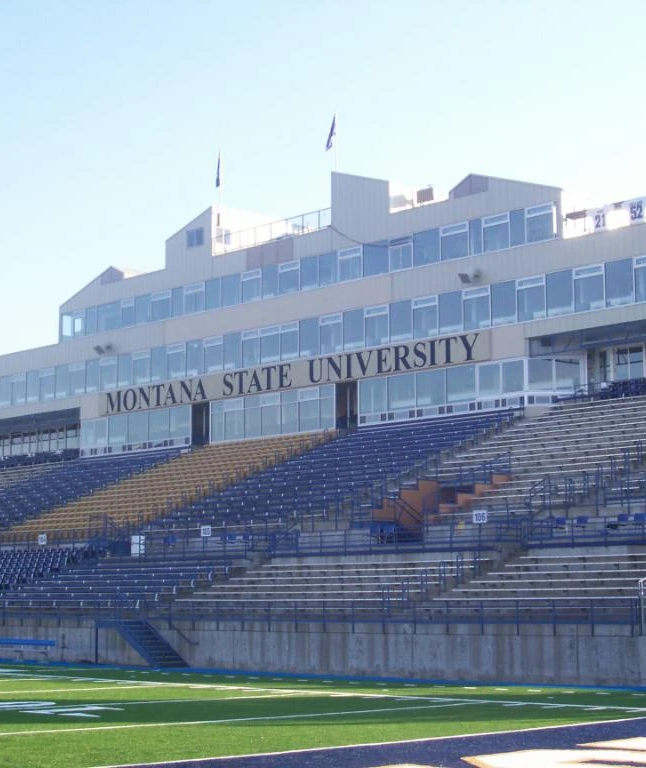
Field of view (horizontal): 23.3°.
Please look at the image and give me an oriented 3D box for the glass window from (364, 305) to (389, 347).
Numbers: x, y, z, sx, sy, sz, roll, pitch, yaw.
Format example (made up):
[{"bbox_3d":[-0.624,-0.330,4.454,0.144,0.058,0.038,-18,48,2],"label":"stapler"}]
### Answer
[{"bbox_3d":[2.656,-2.858,77.251,0.150,1.980,1.701,7,-10,-44],"label":"glass window"}]

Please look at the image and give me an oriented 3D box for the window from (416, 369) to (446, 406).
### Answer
[{"bbox_3d":[5.119,0.221,74.399,0.150,1.770,1.910,7,-11,-44],"label":"window"}]

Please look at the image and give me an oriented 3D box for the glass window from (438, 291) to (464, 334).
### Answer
[{"bbox_3d":[6.020,-3.345,73.831,0.150,1.980,1.555,7,-10,-44],"label":"glass window"}]

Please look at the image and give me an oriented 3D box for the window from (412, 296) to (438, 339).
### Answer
[{"bbox_3d":[4.882,-3.196,74.851,0.100,1.934,1.697,8,-11,-44],"label":"window"}]

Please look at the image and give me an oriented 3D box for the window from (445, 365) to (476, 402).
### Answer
[{"bbox_3d":[5.909,-0.006,67.006,0.100,1.459,1.681,8,-11,-44],"label":"window"}]

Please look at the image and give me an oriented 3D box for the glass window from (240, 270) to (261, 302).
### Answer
[{"bbox_3d":[-3.866,-5.224,84.172,0.100,1.667,1.727,8,-11,-44],"label":"glass window"}]

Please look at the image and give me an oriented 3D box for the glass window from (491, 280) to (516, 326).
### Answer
[{"bbox_3d":[8.289,-3.636,71.599,0.150,1.990,1.520,7,-11,-44],"label":"glass window"}]

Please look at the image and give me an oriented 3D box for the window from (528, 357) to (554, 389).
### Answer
[{"bbox_3d":[9.774,-0.435,70.441,1.175,1.480,0.100,0,-8,0],"label":"window"}]

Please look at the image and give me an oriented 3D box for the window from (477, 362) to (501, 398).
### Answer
[{"bbox_3d":[7.614,-0.144,71.842,0.150,1.440,1.460,7,-11,-44],"label":"window"}]

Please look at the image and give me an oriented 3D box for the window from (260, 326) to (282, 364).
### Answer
[{"bbox_3d":[-2.760,-2.028,82.580,0.100,1.923,1.623,8,-11,-44],"label":"window"}]

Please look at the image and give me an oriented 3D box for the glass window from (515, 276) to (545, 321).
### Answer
[{"bbox_3d":[9.376,-3.810,70.485,0.150,2.020,1.640,7,-11,-44],"label":"glass window"}]

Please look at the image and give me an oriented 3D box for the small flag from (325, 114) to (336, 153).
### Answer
[{"bbox_3d":[0.391,-13.070,81.800,0.550,1.850,0.350,0,-8,0],"label":"small flag"}]

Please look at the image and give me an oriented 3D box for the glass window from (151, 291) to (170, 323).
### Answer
[{"bbox_3d":[-9.231,-4.439,89.732,0.150,1.720,1.894,7,-10,-44],"label":"glass window"}]

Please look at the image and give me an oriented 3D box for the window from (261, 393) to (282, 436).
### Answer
[{"bbox_3d":[-2.703,1.570,82.255,0.150,2.390,1.531,7,-10,-44],"label":"window"}]

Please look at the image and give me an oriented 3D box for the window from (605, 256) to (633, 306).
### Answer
[{"bbox_3d":[12.661,-4.304,66.935,0.100,2.001,1.470,8,-11,-44],"label":"window"}]

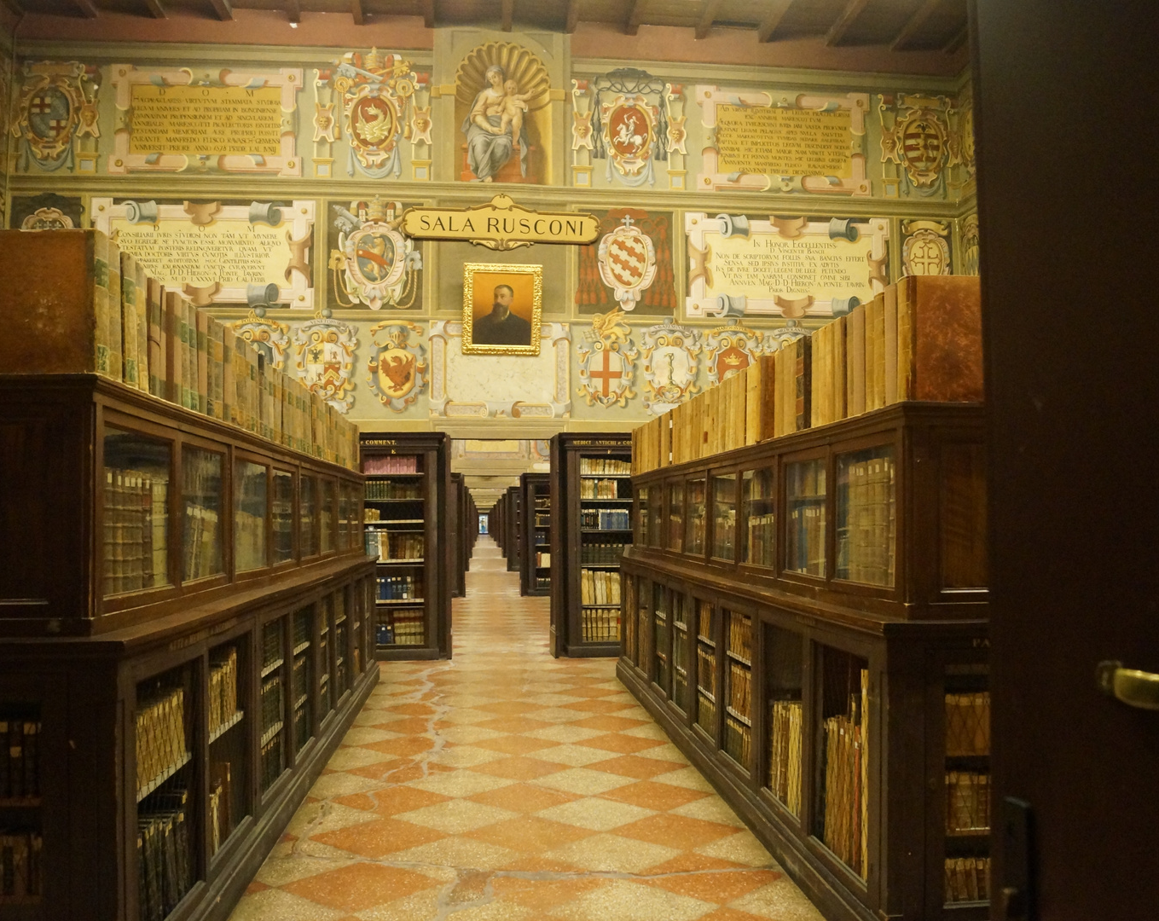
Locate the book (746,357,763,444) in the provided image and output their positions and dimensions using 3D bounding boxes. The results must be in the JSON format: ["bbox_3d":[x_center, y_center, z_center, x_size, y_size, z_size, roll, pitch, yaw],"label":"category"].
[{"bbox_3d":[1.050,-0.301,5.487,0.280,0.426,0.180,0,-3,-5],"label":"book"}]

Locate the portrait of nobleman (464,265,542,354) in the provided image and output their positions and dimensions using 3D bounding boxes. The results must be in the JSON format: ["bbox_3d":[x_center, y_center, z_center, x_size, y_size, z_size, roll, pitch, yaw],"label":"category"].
[{"bbox_3d":[-0.830,-1.628,11.260,0.832,0.986,0.090,0,5,-5],"label":"portrait of nobleman"}]

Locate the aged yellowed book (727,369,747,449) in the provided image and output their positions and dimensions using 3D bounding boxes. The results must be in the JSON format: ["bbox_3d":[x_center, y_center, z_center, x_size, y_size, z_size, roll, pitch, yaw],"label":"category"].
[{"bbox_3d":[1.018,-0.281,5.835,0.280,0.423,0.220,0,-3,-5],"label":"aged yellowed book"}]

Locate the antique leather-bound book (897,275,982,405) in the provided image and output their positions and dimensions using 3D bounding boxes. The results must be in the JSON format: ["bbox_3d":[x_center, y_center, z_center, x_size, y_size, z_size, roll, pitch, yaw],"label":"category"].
[{"bbox_3d":[1.241,-0.406,3.573,0.292,0.428,0.110,0,-3,-5],"label":"antique leather-bound book"}]

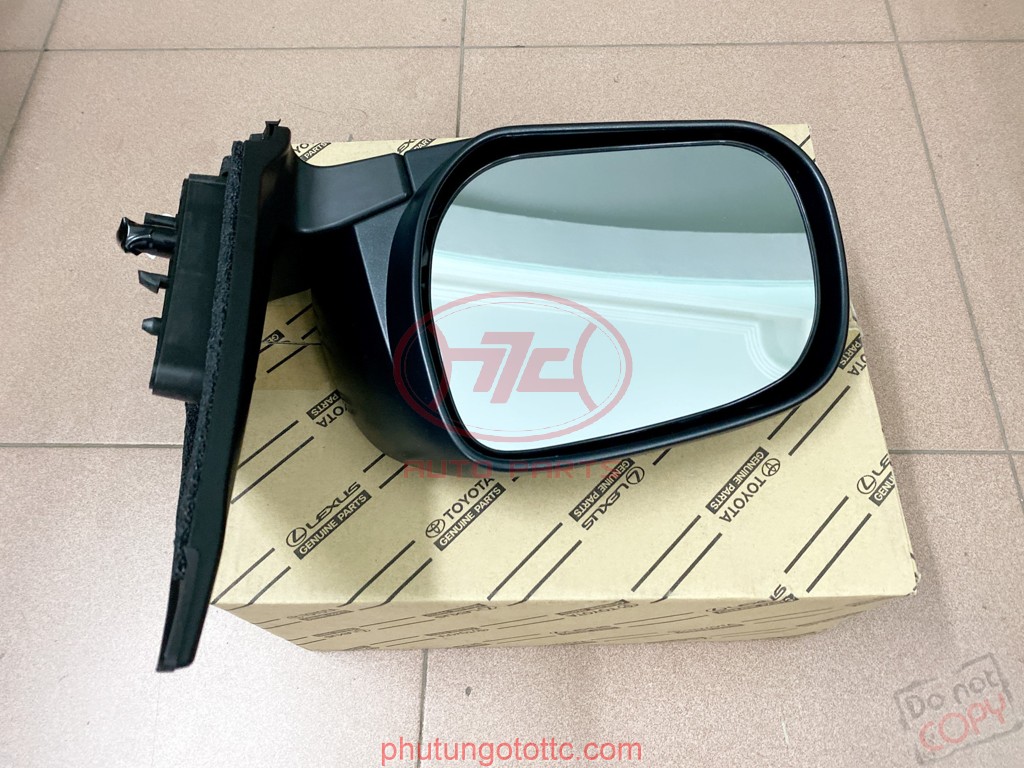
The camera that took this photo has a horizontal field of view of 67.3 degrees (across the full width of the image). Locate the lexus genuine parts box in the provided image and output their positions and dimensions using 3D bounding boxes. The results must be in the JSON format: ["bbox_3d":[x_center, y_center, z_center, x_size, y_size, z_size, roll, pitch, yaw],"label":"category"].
[{"bbox_3d":[0.027,0.014,0.586,0.385,0.215,0.330,-1,65,1],"label":"lexus genuine parts box"}]

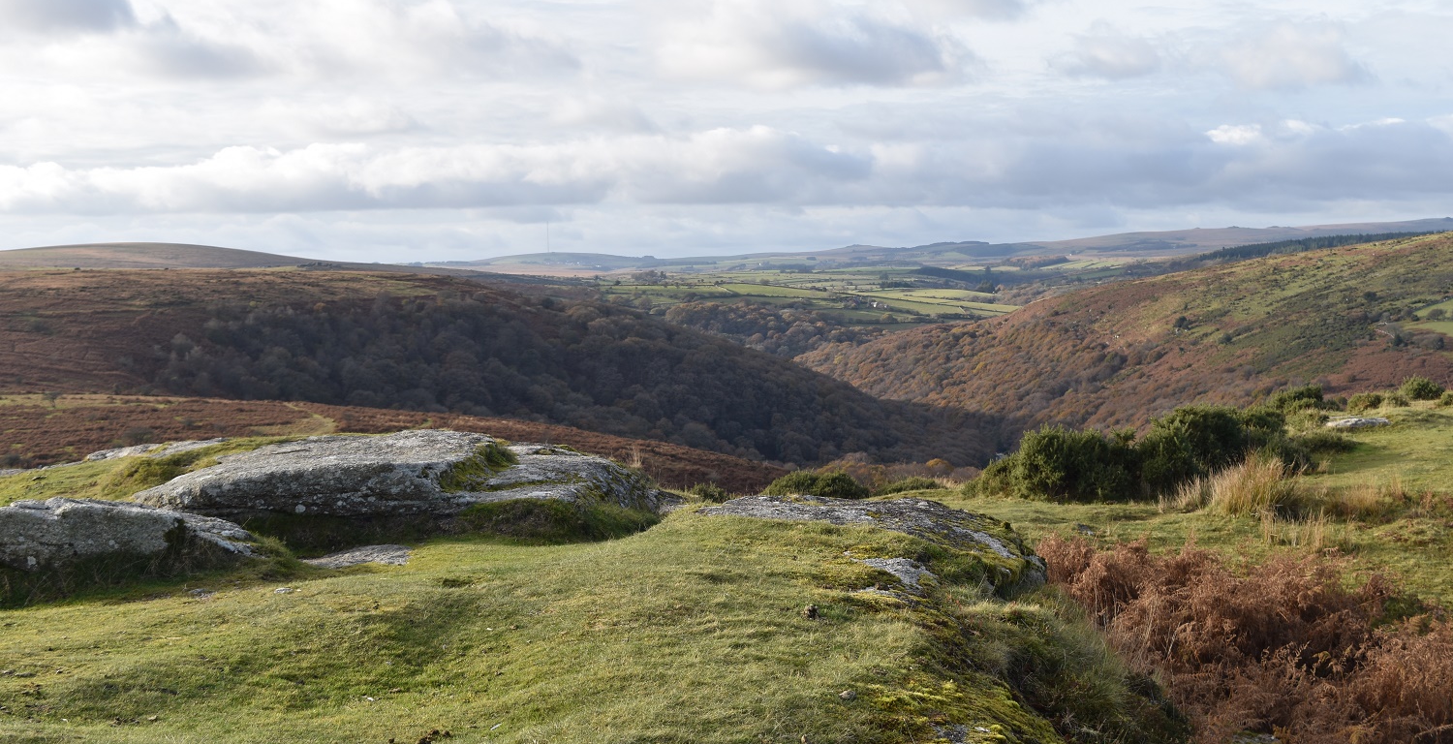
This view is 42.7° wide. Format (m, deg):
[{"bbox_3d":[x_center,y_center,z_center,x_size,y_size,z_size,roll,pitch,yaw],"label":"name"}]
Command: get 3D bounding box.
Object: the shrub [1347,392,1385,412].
[{"bbox_3d":[15.505,0.729,45.000,0.930,0.530,0.850,1,3,19],"label":"shrub"}]

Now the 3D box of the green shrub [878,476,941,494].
[{"bbox_3d":[2.633,1.676,27.000,0.950,0.360,0.800,0,3,6],"label":"green shrub"}]

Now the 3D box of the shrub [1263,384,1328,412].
[{"bbox_3d":[13.786,0.633,45.000,1.550,0.720,1.300,1,3,17],"label":"shrub"}]

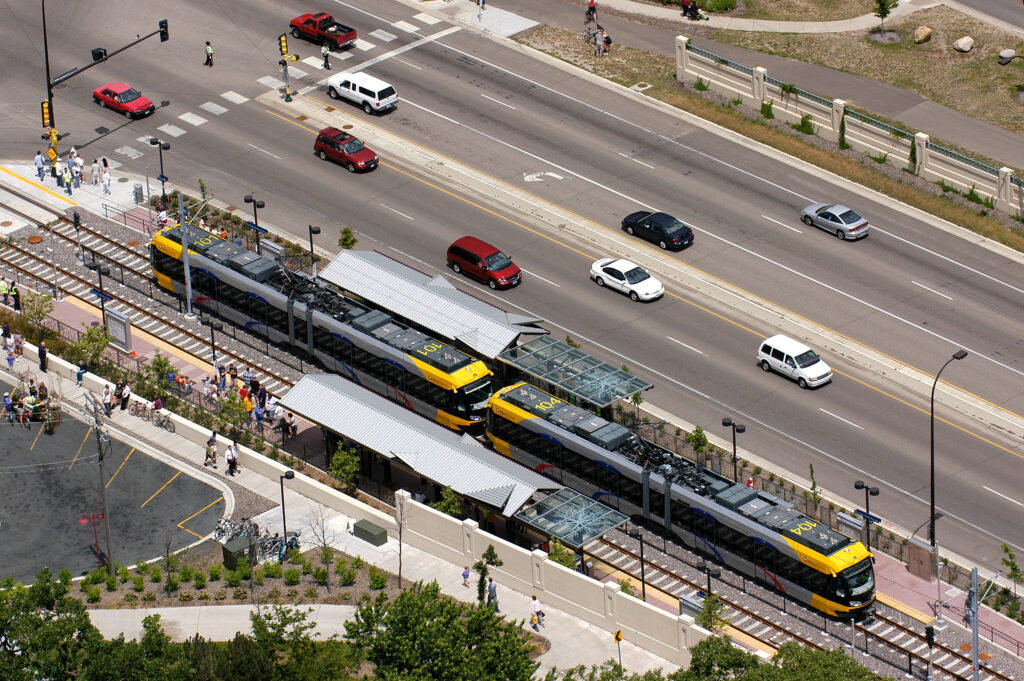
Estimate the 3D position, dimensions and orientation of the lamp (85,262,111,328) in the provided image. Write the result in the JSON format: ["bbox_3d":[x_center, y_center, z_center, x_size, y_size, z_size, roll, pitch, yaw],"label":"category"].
[{"bbox_3d":[-22.860,-2.008,297.199,0.480,4.400,1.750,-25,35,-35],"label":"lamp"}]

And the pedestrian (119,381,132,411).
[{"bbox_3d":[-21.388,3.071,294.099,0.420,1.740,0.500,5,29,13],"label":"pedestrian"}]

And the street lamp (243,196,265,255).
[{"bbox_3d":[-14.703,-5.879,306.627,0.500,4.800,1.500,-26,36,-36],"label":"street lamp"}]

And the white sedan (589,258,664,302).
[{"bbox_3d":[6.797,-3.721,314.436,1.850,1.410,5.000,-27,37,-36],"label":"white sedan"}]

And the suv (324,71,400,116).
[{"bbox_3d":[-9.214,-15.398,326.863,1.780,1.770,5.080,-25,36,-36],"label":"suv"}]

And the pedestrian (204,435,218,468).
[{"bbox_3d":[-16.193,6.035,284.891,0.550,1.620,0.500,23,37,40],"label":"pedestrian"}]

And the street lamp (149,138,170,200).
[{"bbox_3d":[-20.634,-9.531,314.423,0.500,4.800,1.500,-26,36,-36],"label":"street lamp"}]

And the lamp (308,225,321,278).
[{"bbox_3d":[-11.157,-4.329,303.407,0.500,4.800,0.900,-26,36,-36],"label":"lamp"}]

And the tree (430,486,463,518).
[{"bbox_3d":[-3.412,8.851,279.558,1.750,2.700,1.700,-3,28,0],"label":"tree"}]

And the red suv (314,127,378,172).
[{"bbox_3d":[-10.251,-11.830,329.997,1.760,1.660,4.450,-27,37,-36],"label":"red suv"}]

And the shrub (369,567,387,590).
[{"bbox_3d":[-6.986,12.414,276.058,0.950,1.050,0.950,-3,28,0],"label":"shrub"}]

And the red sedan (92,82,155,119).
[{"bbox_3d":[-24.678,-15.333,337.741,4.200,1.380,1.660,24,39,38],"label":"red sedan"}]

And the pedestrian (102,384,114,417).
[{"bbox_3d":[-22.397,3.472,294.677,0.500,1.700,0.400,-12,30,-17],"label":"pedestrian"}]

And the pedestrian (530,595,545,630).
[{"bbox_3d":[1.347,14.353,282.736,0.600,1.730,0.700,-27,37,-36],"label":"pedestrian"}]

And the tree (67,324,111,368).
[{"bbox_3d":[-23.432,0.173,298.896,2.200,2.600,2.200,-26,36,-36],"label":"tree"}]

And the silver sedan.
[{"bbox_3d":[19.439,-7.351,319.771,1.730,1.350,4.600,-27,37,-36],"label":"silver sedan"}]

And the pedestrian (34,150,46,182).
[{"bbox_3d":[-28.288,-10.409,318.862,0.550,1.800,0.500,5,29,13],"label":"pedestrian"}]

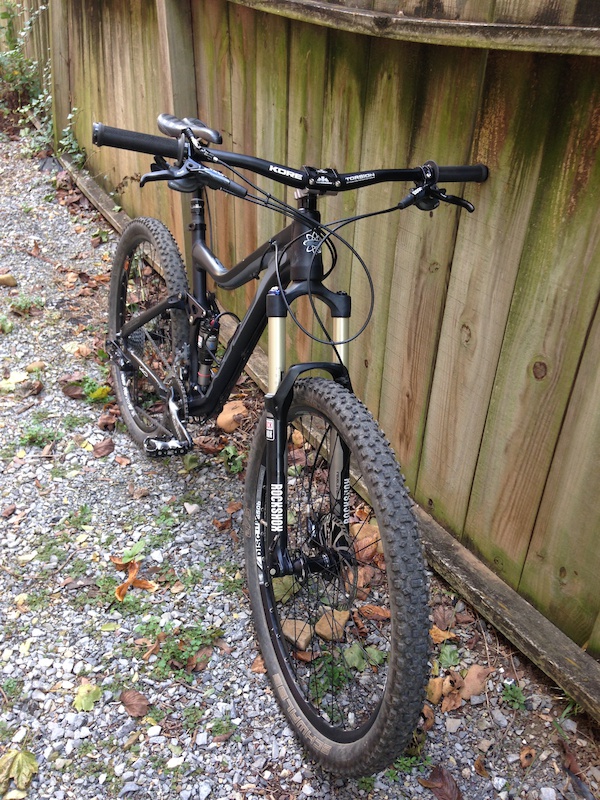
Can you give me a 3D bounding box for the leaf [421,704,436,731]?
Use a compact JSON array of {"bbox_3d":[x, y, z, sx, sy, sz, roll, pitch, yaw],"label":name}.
[{"bbox_3d":[0.261,0.647,1.552,0.030,0.020,0.048,-1,30,-3],"label":"leaf"}]

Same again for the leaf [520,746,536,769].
[{"bbox_3d":[0.438,0.684,1.460,0.031,0.013,0.038,15,31,22],"label":"leaf"}]

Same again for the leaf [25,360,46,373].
[{"bbox_3d":[-0.991,-0.125,2.846,0.073,0.027,0.048,-8,30,-19],"label":"leaf"}]

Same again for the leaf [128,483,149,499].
[{"bbox_3d":[-0.480,0.264,2.244,0.045,0.022,0.066,-19,37,-35],"label":"leaf"}]

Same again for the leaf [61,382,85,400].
[{"bbox_3d":[-0.825,-0.033,2.774,0.079,0.025,0.096,-11,32,-19],"label":"leaf"}]

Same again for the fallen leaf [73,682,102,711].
[{"bbox_3d":[-0.445,0.626,1.606,0.052,0.015,0.067,6,29,4],"label":"fallen leaf"}]

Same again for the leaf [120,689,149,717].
[{"bbox_3d":[-0.348,0.635,1.604,0.042,0.014,0.071,-19,36,-35],"label":"leaf"}]

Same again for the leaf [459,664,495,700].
[{"bbox_3d":[0.377,0.601,1.631,0.047,0.020,0.100,22,36,32],"label":"leaf"}]

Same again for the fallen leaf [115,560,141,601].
[{"bbox_3d":[-0.416,0.435,1.845,0.042,0.030,0.115,8,29,10],"label":"fallen leaf"}]

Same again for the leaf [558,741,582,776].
[{"bbox_3d":[0.518,0.690,1.465,0.030,0.025,0.076,-5,30,-9],"label":"leaf"}]

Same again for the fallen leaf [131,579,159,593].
[{"bbox_3d":[-0.390,0.462,1.903,0.072,0.018,0.025,9,30,9],"label":"fallen leaf"}]

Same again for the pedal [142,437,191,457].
[{"bbox_3d":[-0.305,0.105,1.745,0.094,0.030,0.078,-4,16,-27],"label":"pedal"}]

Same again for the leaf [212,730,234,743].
[{"bbox_3d":[-0.154,0.683,1.541,0.045,0.014,0.020,-10,32,-24],"label":"leaf"}]

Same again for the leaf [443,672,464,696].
[{"bbox_3d":[0.332,0.628,1.694,0.055,0.018,0.054,-7,31,-19],"label":"leaf"}]

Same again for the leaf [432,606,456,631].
[{"bbox_3d":[0.337,0.506,1.776,0.056,0.020,0.064,9,29,13],"label":"leaf"}]

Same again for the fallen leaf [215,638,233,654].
[{"bbox_3d":[-0.169,0.543,1.680,0.046,0.013,0.027,25,36,36],"label":"fallen leaf"}]

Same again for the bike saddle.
[{"bbox_3d":[-0.246,-0.642,1.818,0.138,0.058,0.270,-4,24,-27],"label":"bike saddle"}]

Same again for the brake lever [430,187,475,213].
[{"bbox_3d":[0.288,-0.381,1.444,0.098,0.027,0.030,23,25,-14],"label":"brake lever"}]

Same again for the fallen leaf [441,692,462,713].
[{"bbox_3d":[0.314,0.628,1.584,0.053,0.020,0.030,-16,34,-26],"label":"fallen leaf"}]

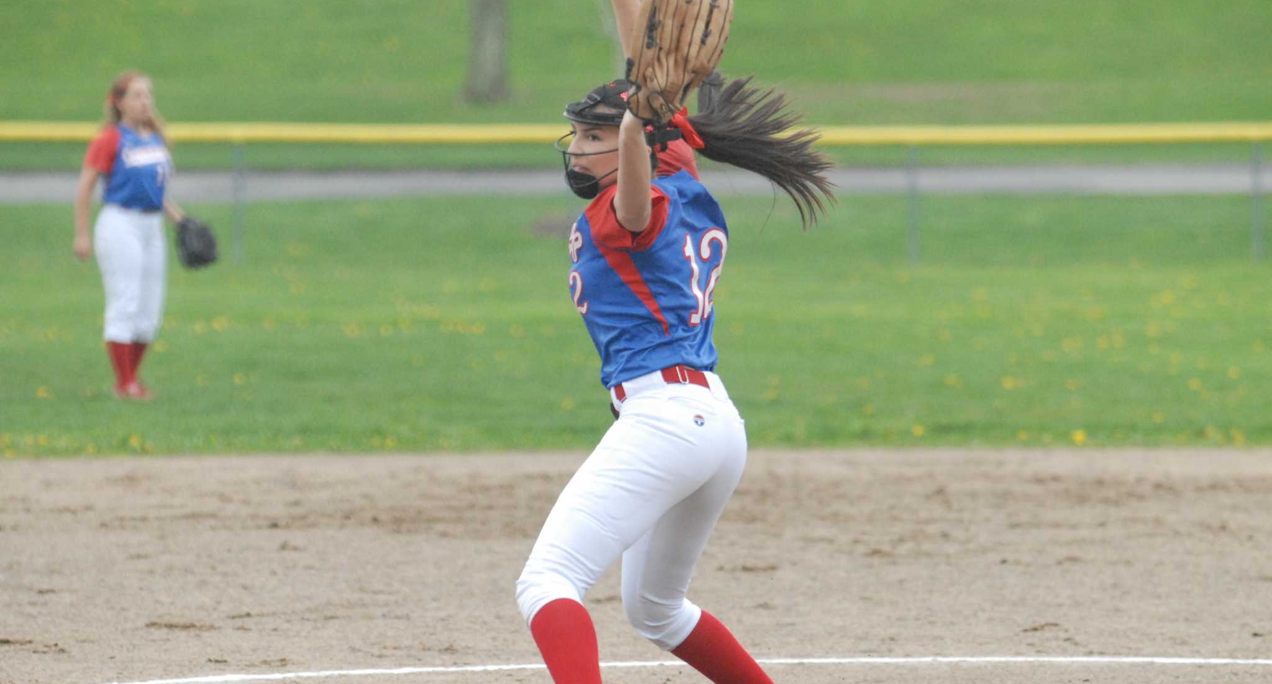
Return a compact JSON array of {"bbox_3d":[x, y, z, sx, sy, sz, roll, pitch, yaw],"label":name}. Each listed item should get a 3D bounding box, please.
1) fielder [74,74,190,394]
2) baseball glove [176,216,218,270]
[{"bbox_3d":[-2.554,-0.535,38.800,0.580,1.650,0.400,-2,2,-44],"label":"fielder"},{"bbox_3d":[-2.220,-0.500,38.800,0.210,0.280,0.140,-19,-3,32],"label":"baseball glove"}]

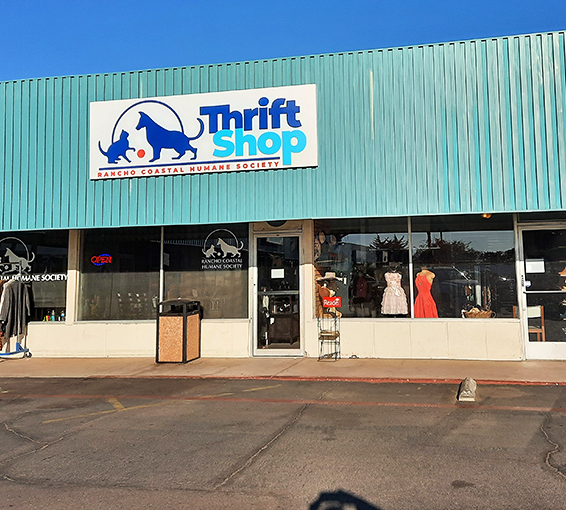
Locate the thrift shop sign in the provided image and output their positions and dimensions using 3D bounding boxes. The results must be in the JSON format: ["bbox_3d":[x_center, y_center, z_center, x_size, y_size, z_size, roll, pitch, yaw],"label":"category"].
[{"bbox_3d":[-1.363,-1.996,8.056,3.863,1.347,0.100,-2,-6,9],"label":"thrift shop sign"}]

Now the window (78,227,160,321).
[{"bbox_3d":[-3.087,0.317,9.209,1.644,1.826,0.080,-2,-6,9],"label":"window"}]

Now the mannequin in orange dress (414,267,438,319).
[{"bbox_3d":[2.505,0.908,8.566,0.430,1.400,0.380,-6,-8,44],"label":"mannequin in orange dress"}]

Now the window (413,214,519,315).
[{"bbox_3d":[3.030,0.148,8.251,1.684,1.817,0.080,-2,-6,9],"label":"window"}]

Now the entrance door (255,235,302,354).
[{"bbox_3d":[-0.079,0.711,8.692,0.851,2.122,0.060,-2,-6,9],"label":"entrance door"}]

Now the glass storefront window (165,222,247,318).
[{"bbox_3d":[-1.418,0.266,8.948,1.598,1.803,0.080,-2,-6,9],"label":"glass storefront window"}]

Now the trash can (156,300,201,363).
[{"bbox_3d":[-1.797,1.301,8.533,0.510,1.069,0.520,-3,-6,19],"label":"trash can"}]

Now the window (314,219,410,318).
[{"bbox_3d":[1.347,0.191,8.515,1.625,1.807,0.080,-2,-6,9],"label":"window"}]

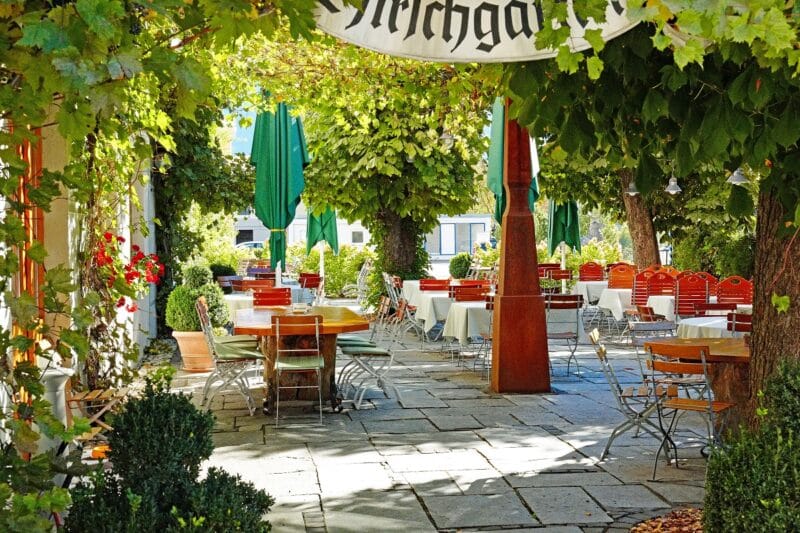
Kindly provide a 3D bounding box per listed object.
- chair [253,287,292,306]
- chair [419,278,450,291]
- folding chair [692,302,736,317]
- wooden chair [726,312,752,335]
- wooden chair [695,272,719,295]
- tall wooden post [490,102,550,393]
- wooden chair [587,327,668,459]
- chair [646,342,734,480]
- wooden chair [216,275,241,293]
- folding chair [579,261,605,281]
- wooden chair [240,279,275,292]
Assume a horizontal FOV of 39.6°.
[{"bbox_3d":[-1.367,0.733,11.746,0.430,0.880,0.520,0,2,0],"label":"chair"},{"bbox_3d":[0.514,0.634,15.043,0.440,0.880,0.530,0,2,-8],"label":"chair"},{"bbox_3d":[3.148,0.800,10.746,0.440,0.880,0.530,0,2,-8],"label":"folding chair"},{"bbox_3d":[2.876,0.795,8.994,0.440,0.870,0.550,0,3,18],"label":"wooden chair"},{"bbox_3d":[3.803,0.589,13.722,0.430,1.040,0.570,0,2,0],"label":"wooden chair"},{"bbox_3d":[1.135,-0.260,10.710,0.500,2.900,0.500,-1,2,-3],"label":"tall wooden post"},{"bbox_3d":[1.670,0.910,7.901,0.570,0.880,0.460,1,2,15],"label":"wooden chair"},{"bbox_3d":[1.833,0.900,6.996,0.450,0.870,0.550,0,3,33],"label":"chair"},{"bbox_3d":[-2.380,0.596,15.974,0.430,0.880,0.520,-1,2,-23],"label":"wooden chair"},{"bbox_3d":[3.207,0.452,18.178,0.450,1.000,0.550,0,2,-8],"label":"folding chair"},{"bbox_3d":[-1.814,0.663,14.294,0.440,0.880,0.530,0,2,-8],"label":"wooden chair"}]

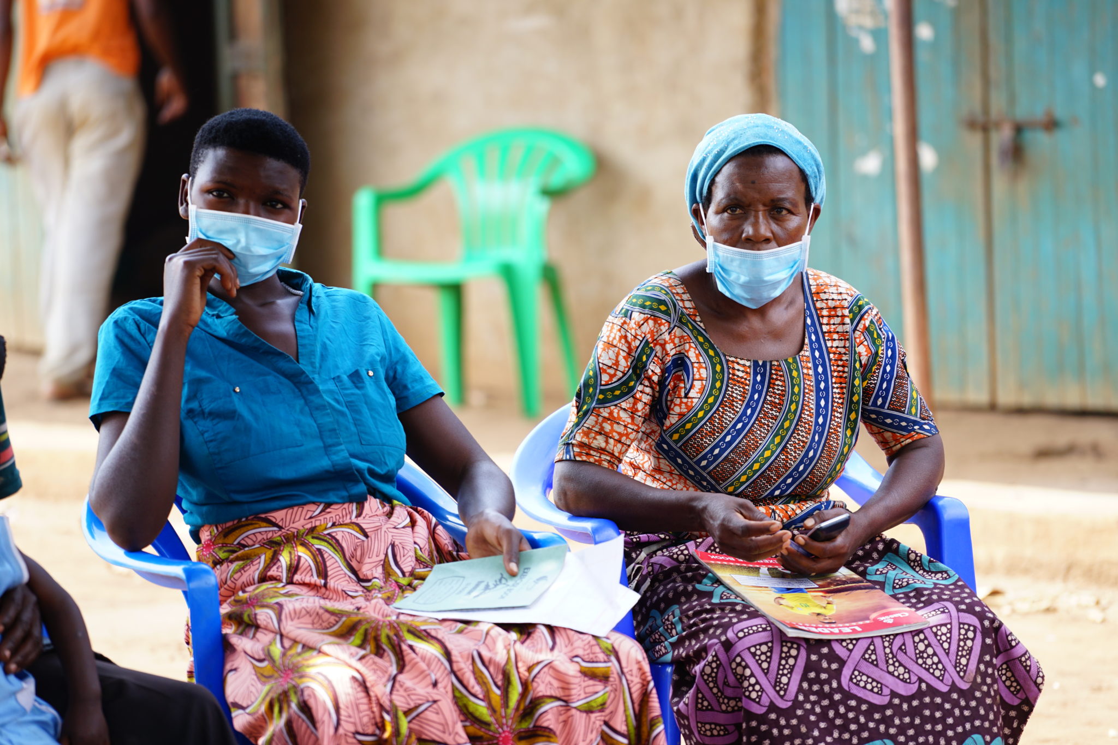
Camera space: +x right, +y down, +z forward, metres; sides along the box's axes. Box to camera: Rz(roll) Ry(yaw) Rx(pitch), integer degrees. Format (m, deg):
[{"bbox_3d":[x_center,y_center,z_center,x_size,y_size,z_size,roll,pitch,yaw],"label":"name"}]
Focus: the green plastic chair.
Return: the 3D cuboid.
[{"bbox_3d":[-0.220,-0.285,17.300,0.580,0.780,0.570,0,3,24],"label":"green plastic chair"}]

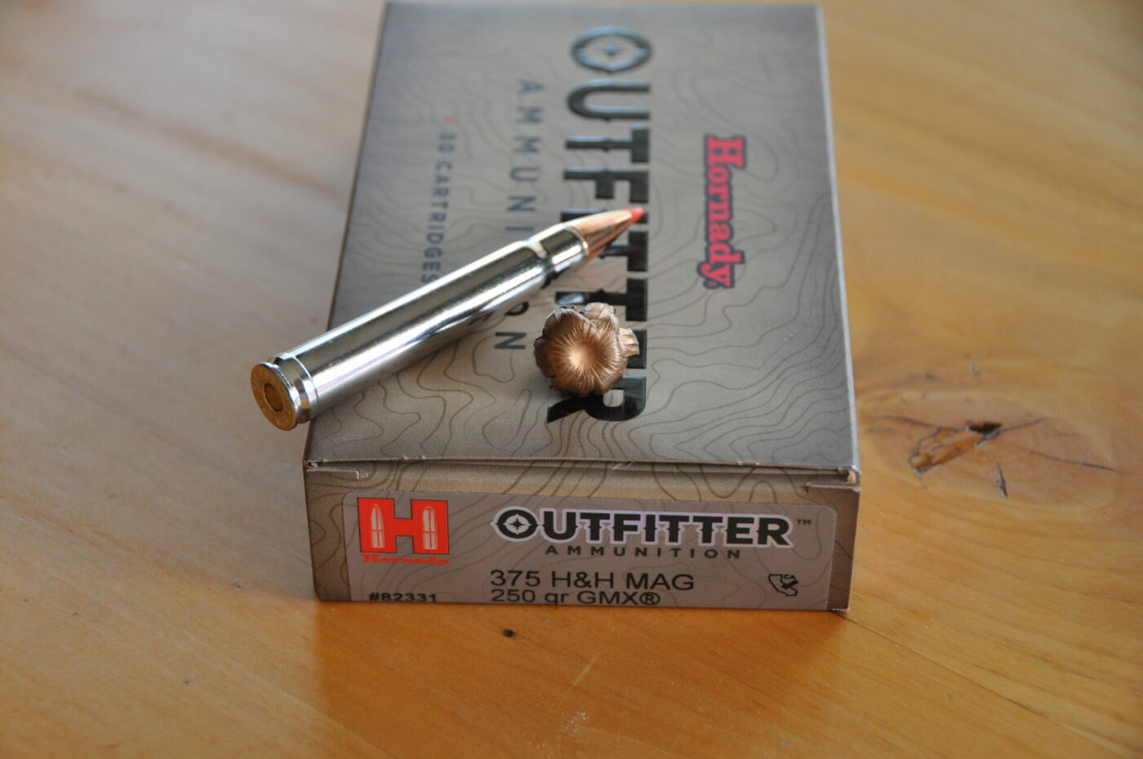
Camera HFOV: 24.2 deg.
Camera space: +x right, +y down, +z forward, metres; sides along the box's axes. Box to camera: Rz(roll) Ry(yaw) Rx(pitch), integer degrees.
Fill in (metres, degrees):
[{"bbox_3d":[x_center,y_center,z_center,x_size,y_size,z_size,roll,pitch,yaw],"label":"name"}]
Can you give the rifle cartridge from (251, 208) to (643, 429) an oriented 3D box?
[{"bbox_3d":[-0.020,-0.015,0.510,0.091,0.013,0.013,-28,46,-31],"label":"rifle cartridge"}]

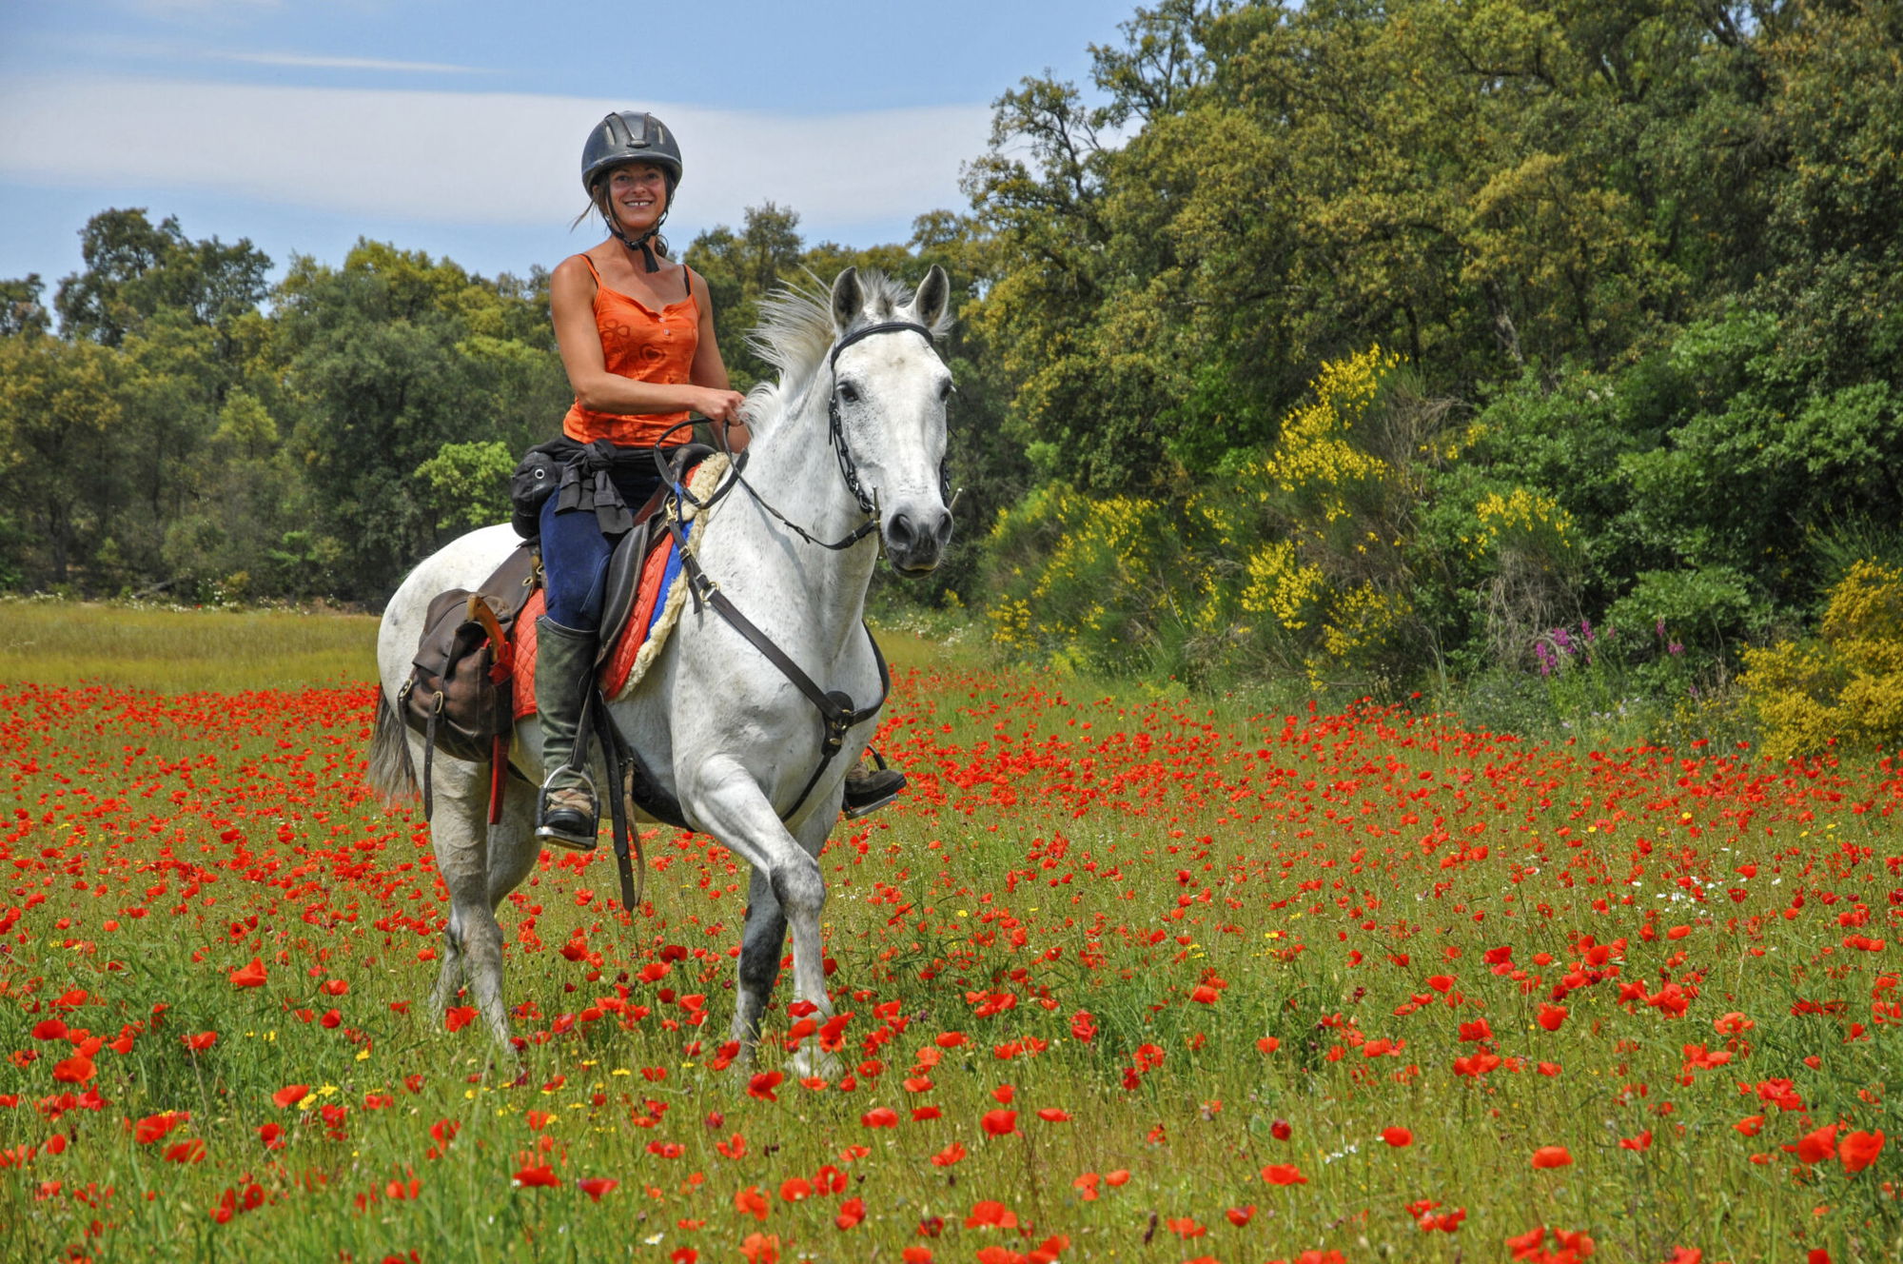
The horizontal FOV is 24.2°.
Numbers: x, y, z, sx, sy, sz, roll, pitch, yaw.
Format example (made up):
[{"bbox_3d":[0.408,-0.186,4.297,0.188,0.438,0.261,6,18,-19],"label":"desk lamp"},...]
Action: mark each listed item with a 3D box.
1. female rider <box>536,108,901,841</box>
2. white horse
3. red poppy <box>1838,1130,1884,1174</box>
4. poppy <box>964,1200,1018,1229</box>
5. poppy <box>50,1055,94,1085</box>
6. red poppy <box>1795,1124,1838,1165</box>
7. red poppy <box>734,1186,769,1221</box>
[{"bbox_3d":[-0.575,-0.345,9.900,0.800,1.640,0.720,-1,1,-34],"label":"female rider"},{"bbox_3d":[-0.675,0.095,9.930,0.620,1.710,2.080,-1,2,-38],"label":"white horse"},{"bbox_3d":[1.241,0.709,6.050,0.063,0.058,0.061,0,1,0],"label":"red poppy"},{"bbox_3d":[0.052,0.755,5.750,0.070,0.039,0.066,0,1,0],"label":"poppy"},{"bbox_3d":[-1.428,0.711,7.200,0.070,0.045,0.068,0,1,0],"label":"poppy"},{"bbox_3d":[1.190,0.705,6.100,0.060,0.054,0.058,0,1,0],"label":"red poppy"},{"bbox_3d":[-0.266,0.760,5.900,0.049,0.044,0.049,0,1,0],"label":"red poppy"}]

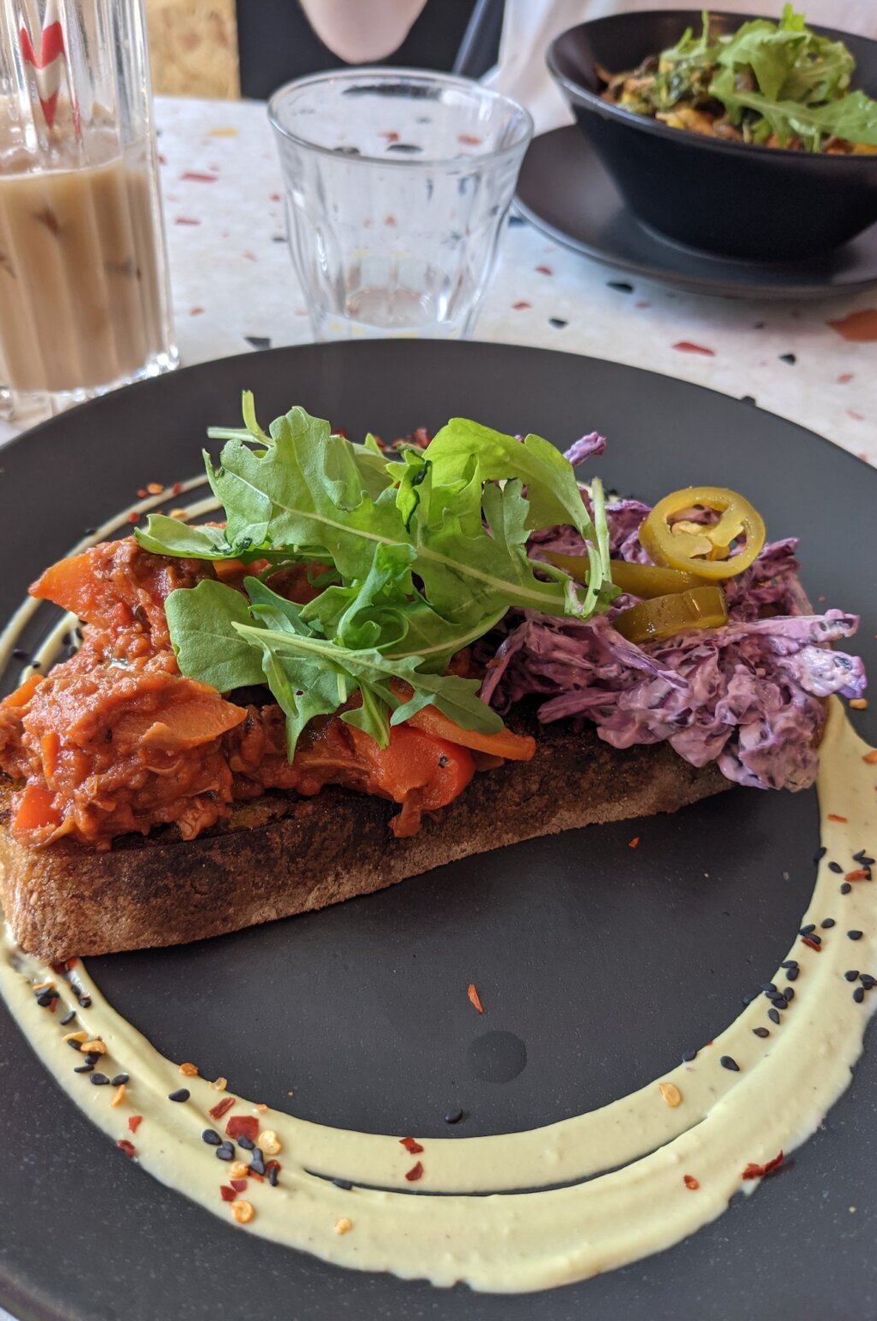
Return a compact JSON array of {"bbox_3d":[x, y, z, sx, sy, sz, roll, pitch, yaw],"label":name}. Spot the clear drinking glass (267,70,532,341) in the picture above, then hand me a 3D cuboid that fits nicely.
[{"bbox_3d":[-0.014,-0.137,0.341,0.081,0.081,0.081,6,46,0],"label":"clear drinking glass"}]

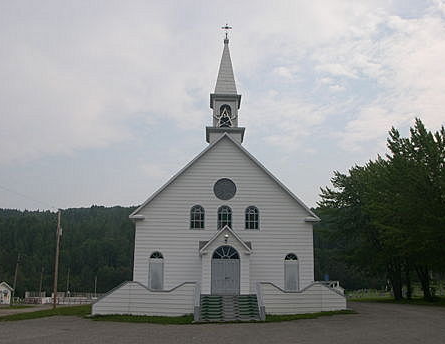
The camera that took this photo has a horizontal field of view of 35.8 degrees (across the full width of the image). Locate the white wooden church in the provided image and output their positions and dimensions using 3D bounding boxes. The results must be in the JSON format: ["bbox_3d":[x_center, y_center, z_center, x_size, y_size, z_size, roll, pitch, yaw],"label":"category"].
[{"bbox_3d":[-0.308,0.313,50.897,14.920,20.097,21.569,1,-10,-3],"label":"white wooden church"}]

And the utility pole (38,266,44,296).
[{"bbox_3d":[-25.789,15.980,98.406,0.250,4.652,0.250,2,-10,-3],"label":"utility pole"}]

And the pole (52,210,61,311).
[{"bbox_3d":[-14.794,7.786,61.755,0.300,8.720,0.300,1,-10,-3],"label":"pole"}]

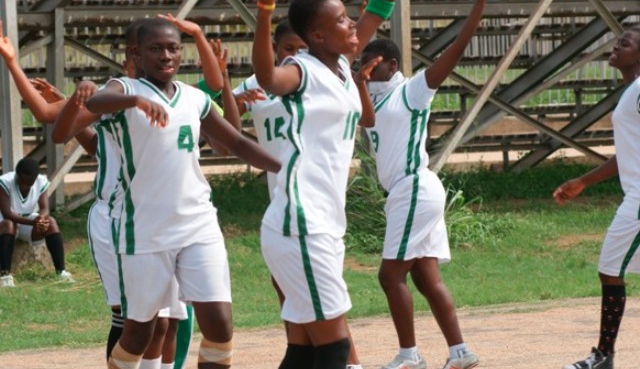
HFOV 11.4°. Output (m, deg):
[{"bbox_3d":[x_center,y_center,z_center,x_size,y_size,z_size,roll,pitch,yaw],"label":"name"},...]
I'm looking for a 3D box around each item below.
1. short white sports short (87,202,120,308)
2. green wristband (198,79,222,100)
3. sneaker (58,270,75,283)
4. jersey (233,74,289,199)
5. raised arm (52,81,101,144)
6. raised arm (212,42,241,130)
[{"bbox_3d":[-0.794,0.268,12.800,0.300,0.450,0.370,1,1,26],"label":"short white sports short"},{"bbox_3d":[-0.435,-0.377,12.700,0.100,0.085,0.085,0,1,0],"label":"green wristband"},{"bbox_3d":[-1.901,0.694,24.000,0.100,0.110,0.260,0,1,-18],"label":"sneaker"},{"bbox_3d":[-0.149,-0.177,14.200,0.430,0.630,0.270,1,2,36],"label":"jersey"},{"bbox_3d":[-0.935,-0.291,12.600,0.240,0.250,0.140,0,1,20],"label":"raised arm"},{"bbox_3d":[-0.371,-0.361,12.700,0.125,0.430,0.130,0,1,0],"label":"raised arm"}]

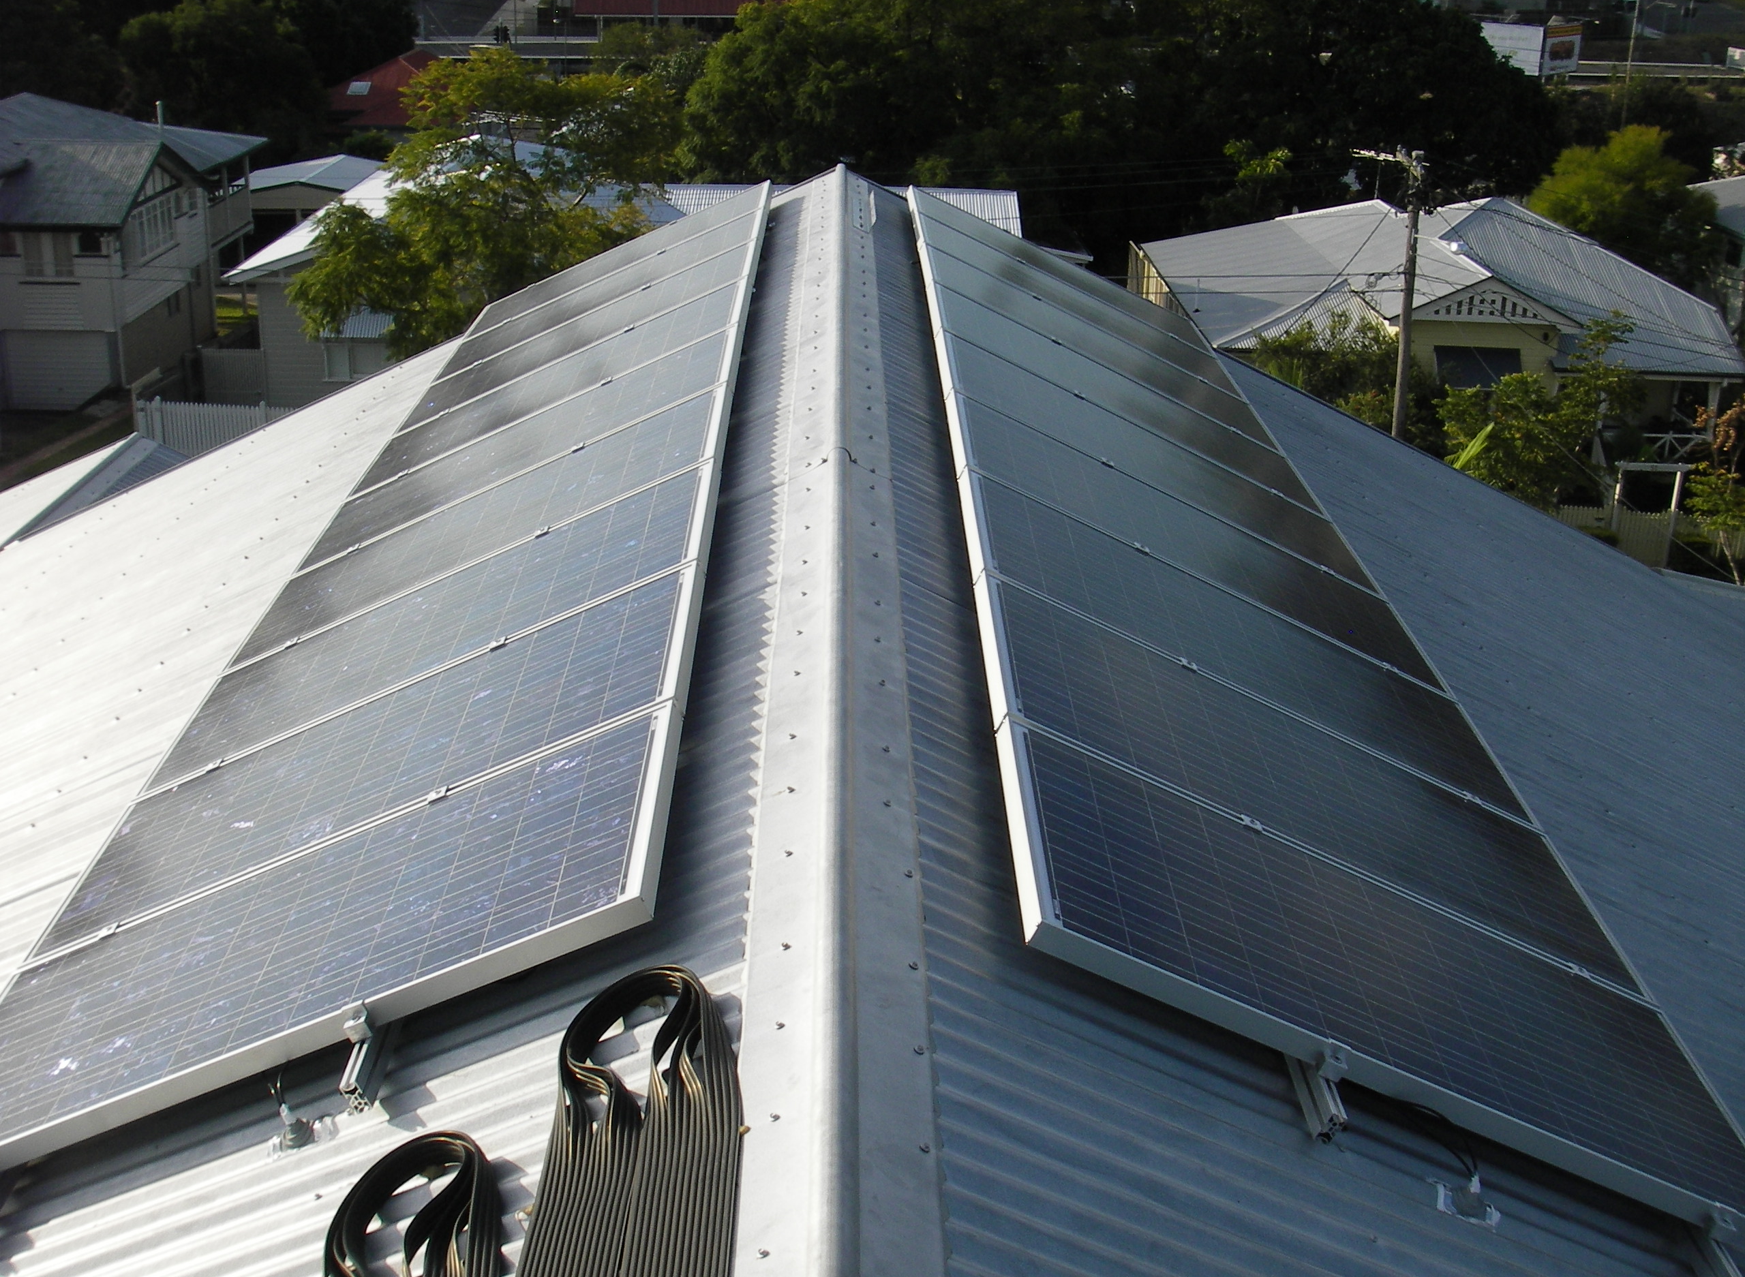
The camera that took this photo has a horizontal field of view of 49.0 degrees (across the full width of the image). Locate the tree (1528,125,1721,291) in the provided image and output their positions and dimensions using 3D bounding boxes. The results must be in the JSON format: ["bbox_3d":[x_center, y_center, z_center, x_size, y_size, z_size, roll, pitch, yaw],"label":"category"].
[{"bbox_3d":[23.246,-12.763,59.408,6.350,6.480,6.030,1,23,0],"label":"tree"}]

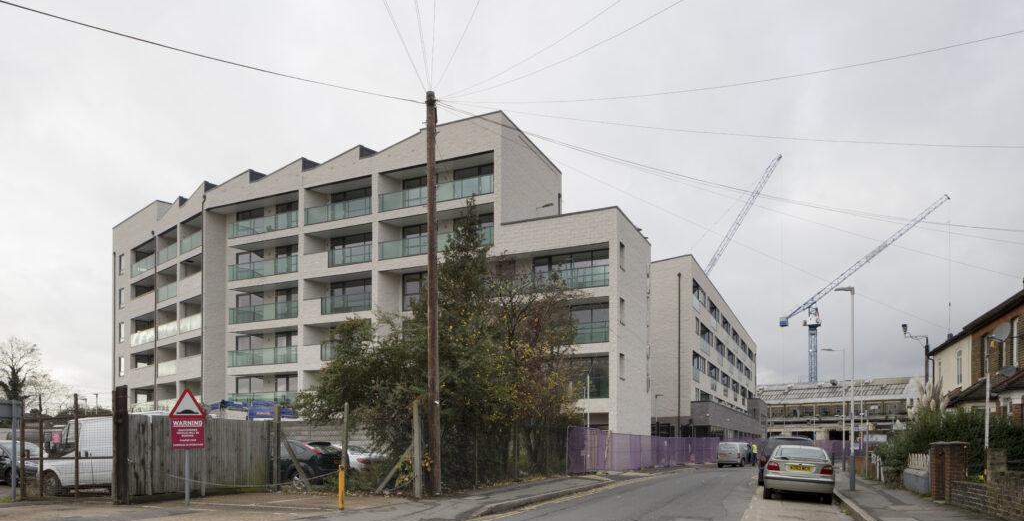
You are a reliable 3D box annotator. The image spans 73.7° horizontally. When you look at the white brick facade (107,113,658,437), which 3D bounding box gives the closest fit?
[{"bbox_3d":[-11.579,3.847,51.500,46.000,20.500,14.500,-5,-11,27],"label":"white brick facade"}]

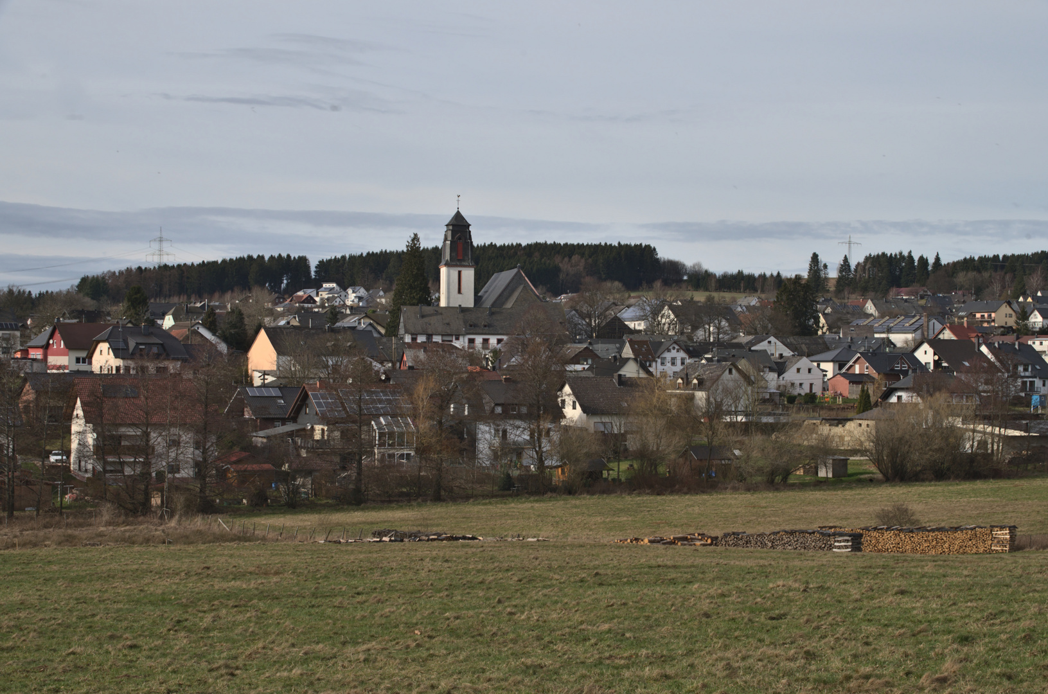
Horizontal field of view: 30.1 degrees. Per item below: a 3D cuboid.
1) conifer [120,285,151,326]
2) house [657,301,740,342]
[{"bbox_3d":[-85.720,-7.640,430.000,6.700,11.930,6.500,0,0,0],"label":"conifer"},{"bbox_3d":[40.530,-5.150,445.000,15.500,9.730,11.000,0,0,-20],"label":"house"}]

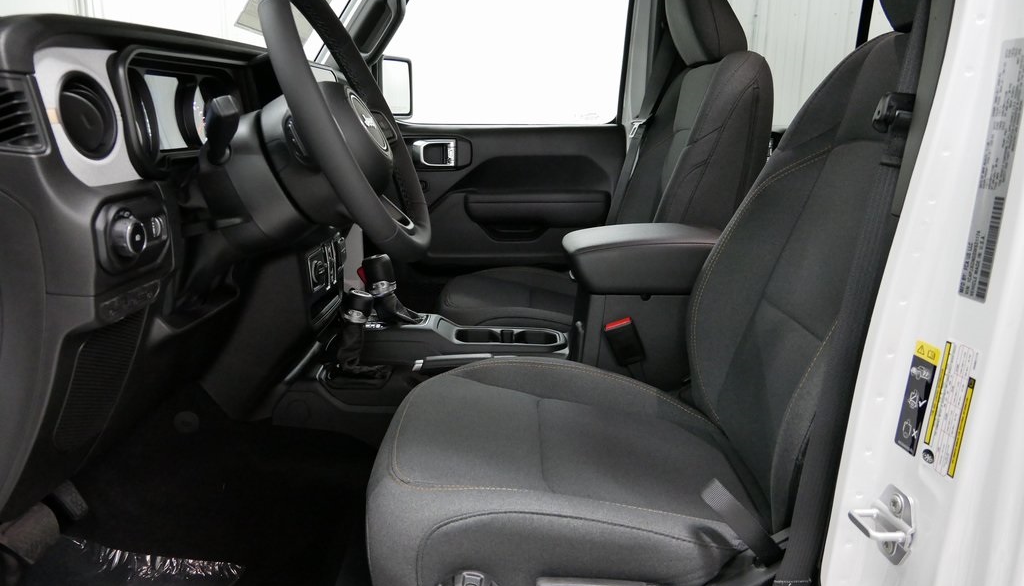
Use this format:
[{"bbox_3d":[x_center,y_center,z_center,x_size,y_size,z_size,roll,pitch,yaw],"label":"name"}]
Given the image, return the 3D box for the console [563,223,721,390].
[{"bbox_3d":[0.260,0.024,1.308,0.340,0.300,0.220,1,12,3],"label":"console"}]

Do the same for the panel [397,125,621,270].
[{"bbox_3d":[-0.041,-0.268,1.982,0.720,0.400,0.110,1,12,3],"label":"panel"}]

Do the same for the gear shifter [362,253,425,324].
[{"bbox_3d":[-0.228,-0.008,1.376,0.120,0.145,0.075,1,12,3],"label":"gear shifter"}]

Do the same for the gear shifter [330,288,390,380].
[{"bbox_3d":[-0.274,0.069,1.276,0.105,0.170,0.080,1,12,3],"label":"gear shifter"}]

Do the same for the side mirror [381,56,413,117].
[{"bbox_3d":[-0.375,-0.622,2.138,0.090,0.180,0.180,4,13,20],"label":"side mirror"}]

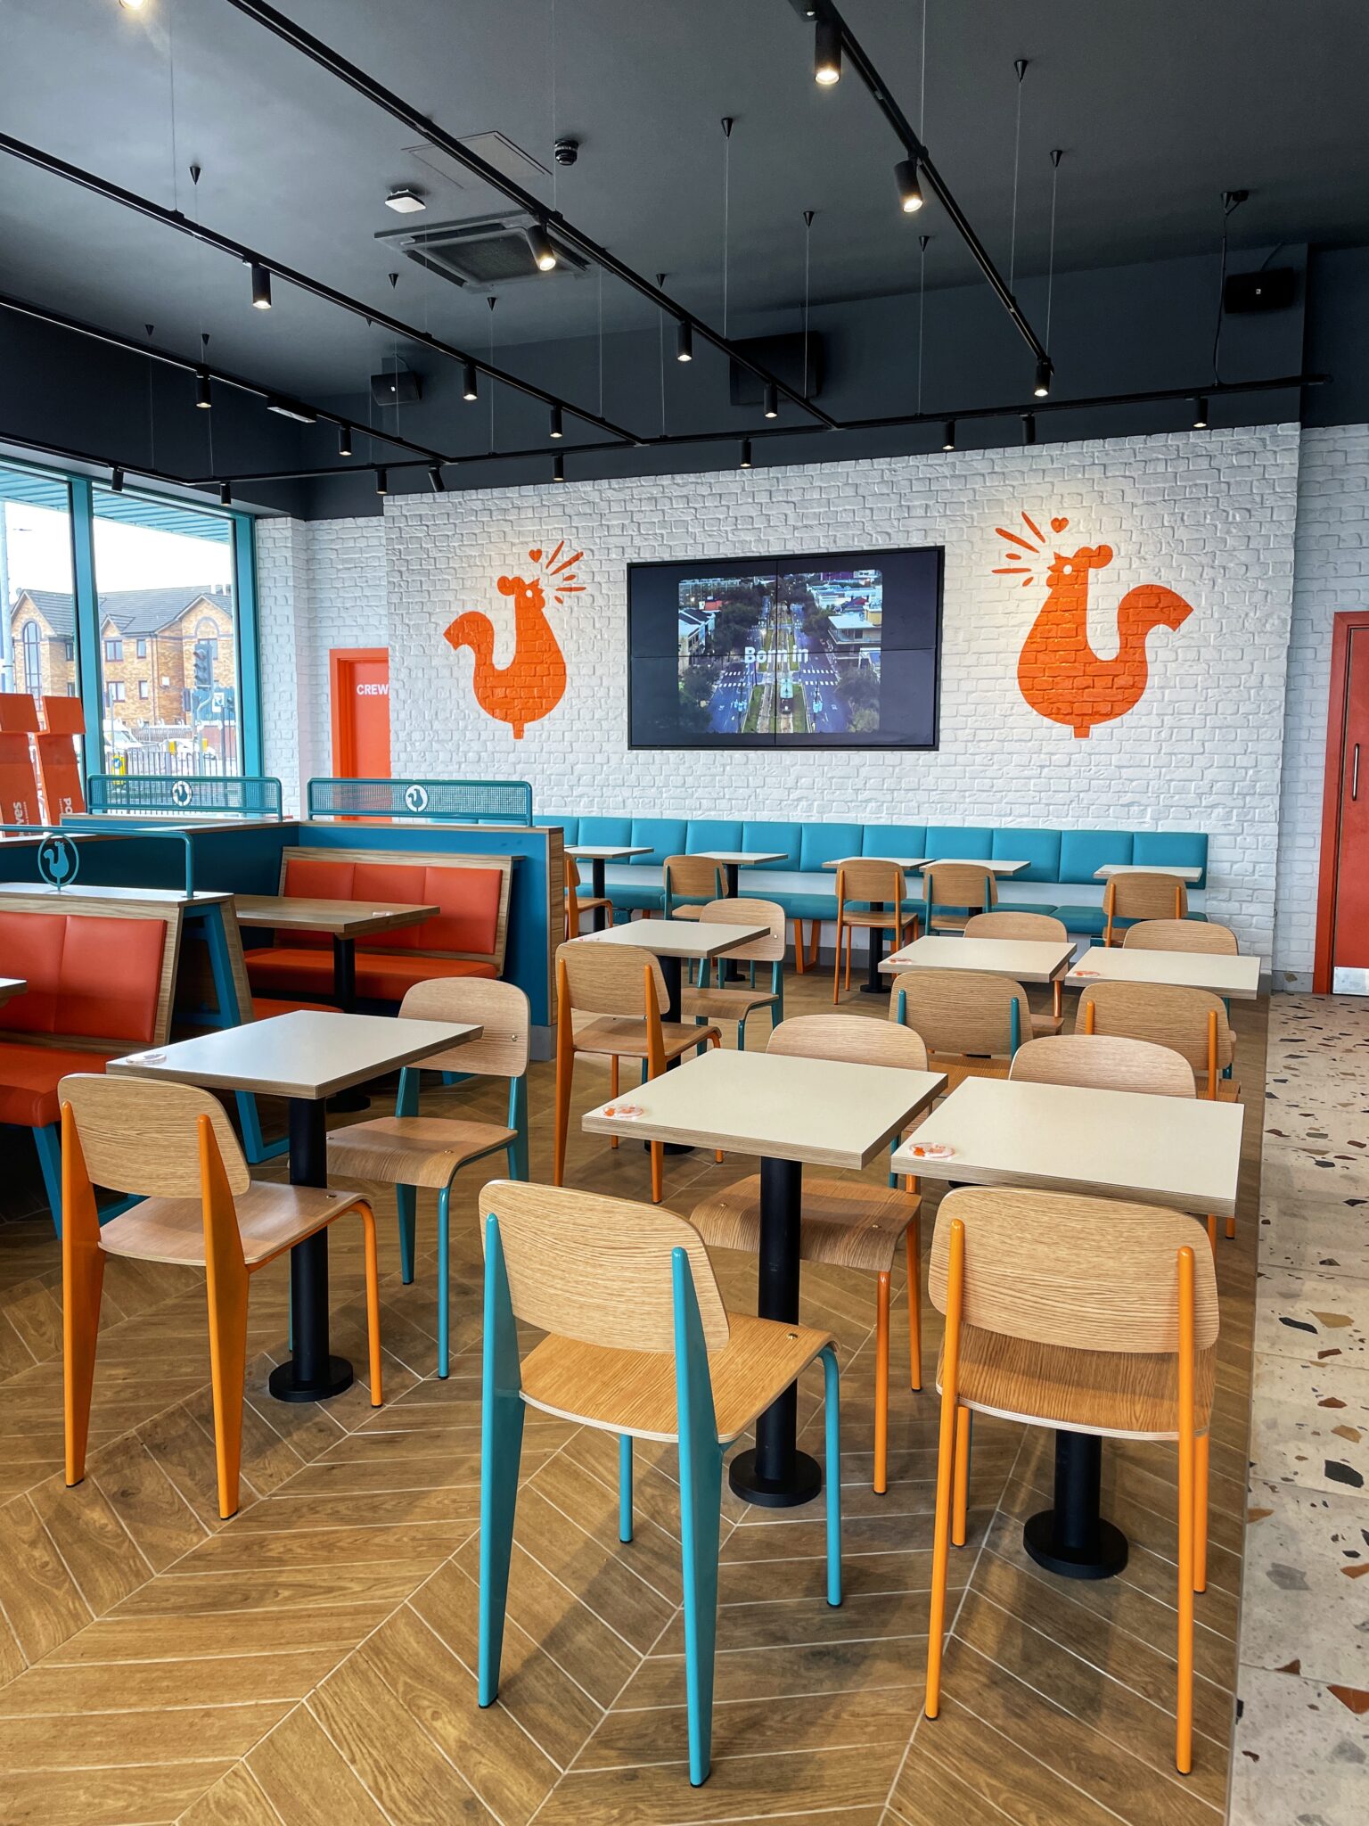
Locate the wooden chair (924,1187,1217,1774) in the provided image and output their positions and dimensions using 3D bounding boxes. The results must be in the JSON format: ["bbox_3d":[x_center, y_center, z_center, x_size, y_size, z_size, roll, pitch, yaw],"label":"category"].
[{"bbox_3d":[0.591,0.747,2.092,0.415,0.790,0.495,3,7,19],"label":"wooden chair"}]

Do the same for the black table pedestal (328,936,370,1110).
[{"bbox_3d":[-1.307,0.399,5.307,0.175,0.720,0.175,3,7,23],"label":"black table pedestal"}]

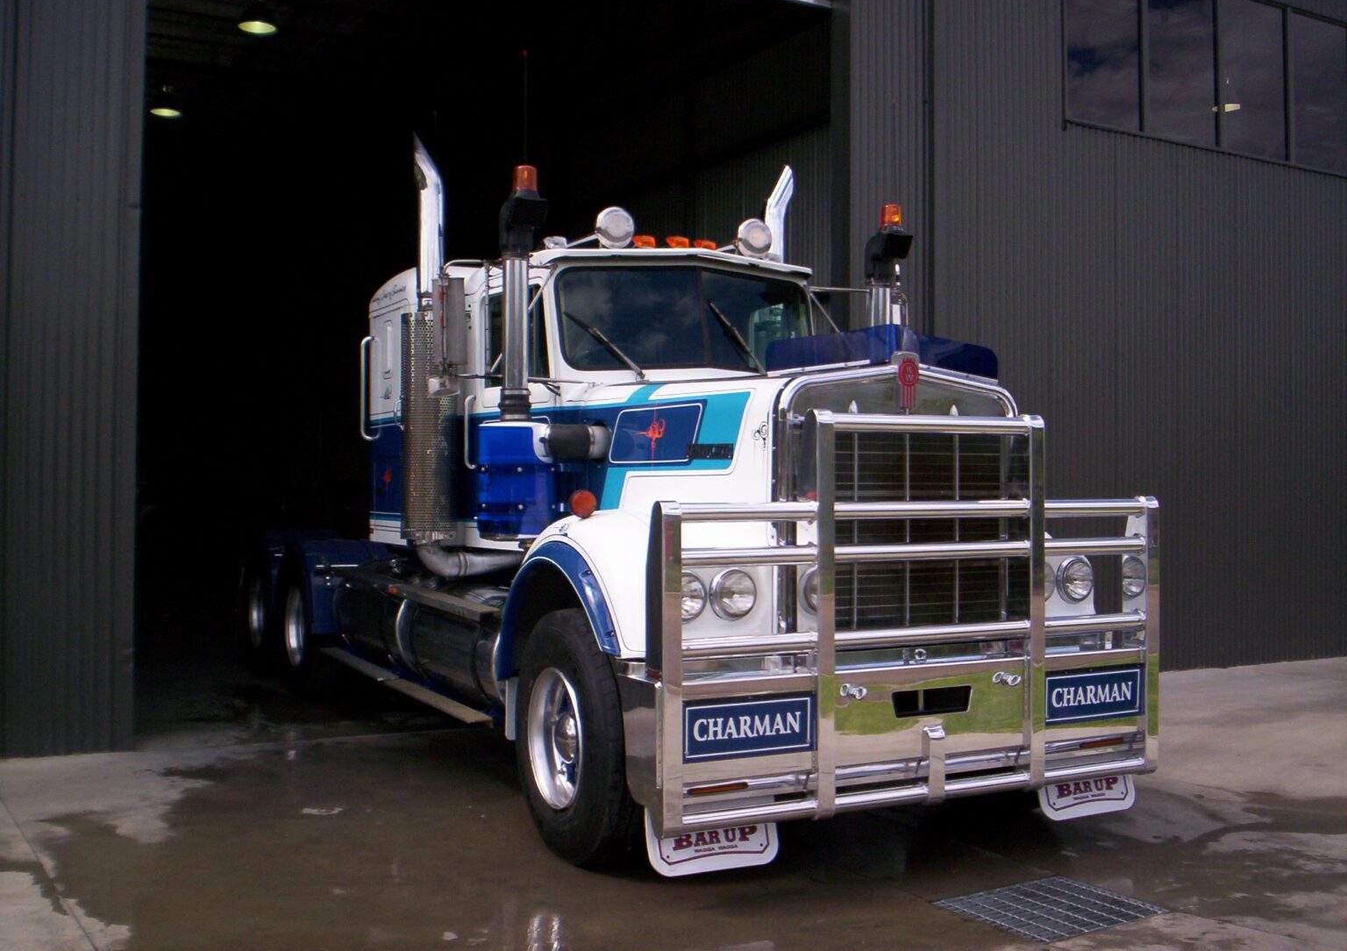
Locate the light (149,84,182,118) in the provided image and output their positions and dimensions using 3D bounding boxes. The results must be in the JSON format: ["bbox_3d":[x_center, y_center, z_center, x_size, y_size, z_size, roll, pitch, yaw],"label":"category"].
[{"bbox_3d":[-7.434,-5.485,21.000,0.440,0.420,0.440,0,-1,-25],"label":"light"}]

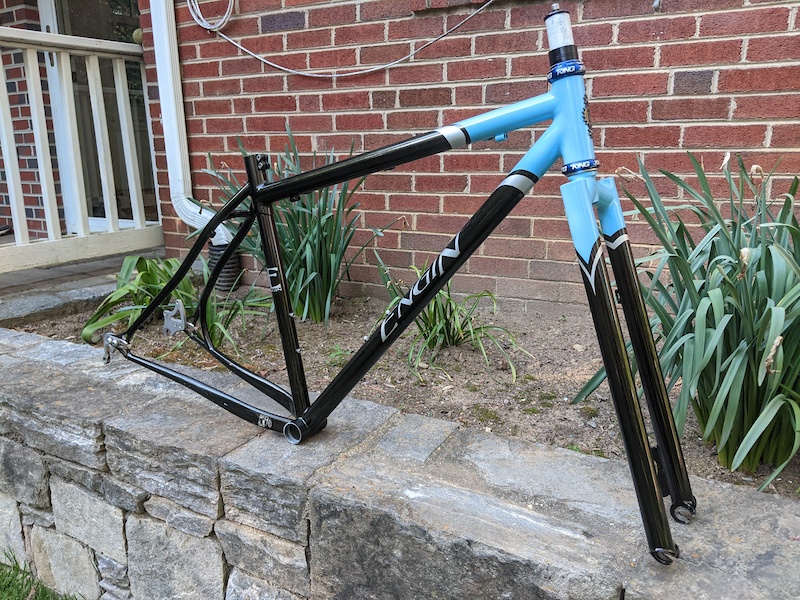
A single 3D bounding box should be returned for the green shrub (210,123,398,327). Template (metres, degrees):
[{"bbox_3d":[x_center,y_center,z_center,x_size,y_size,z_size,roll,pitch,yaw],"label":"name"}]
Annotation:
[{"bbox_3d":[-0.289,-0.219,1.918,0.540,0.570,0.440,-3,15,-9],"label":"green shrub"}]

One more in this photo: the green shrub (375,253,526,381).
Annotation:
[{"bbox_3d":[0.128,0.006,1.571,0.370,0.235,0.370,1,14,7],"label":"green shrub"}]

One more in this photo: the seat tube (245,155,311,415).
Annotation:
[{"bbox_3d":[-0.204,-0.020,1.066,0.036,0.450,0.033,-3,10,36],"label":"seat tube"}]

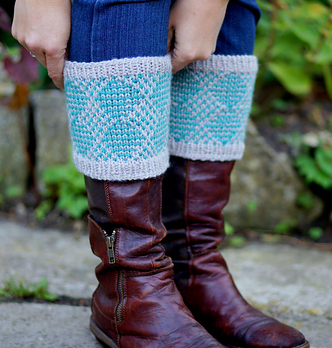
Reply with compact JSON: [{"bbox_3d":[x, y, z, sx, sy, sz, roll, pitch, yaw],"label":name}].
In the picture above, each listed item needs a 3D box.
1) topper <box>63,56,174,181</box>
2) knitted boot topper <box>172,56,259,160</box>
[{"bbox_3d":[-0.054,-0.070,1.230,0.124,0.136,0.124,0,14,0],"label":"topper"},{"bbox_3d":[0.057,-0.091,1.370,0.123,0.134,0.123,3,14,-1],"label":"knitted boot topper"}]

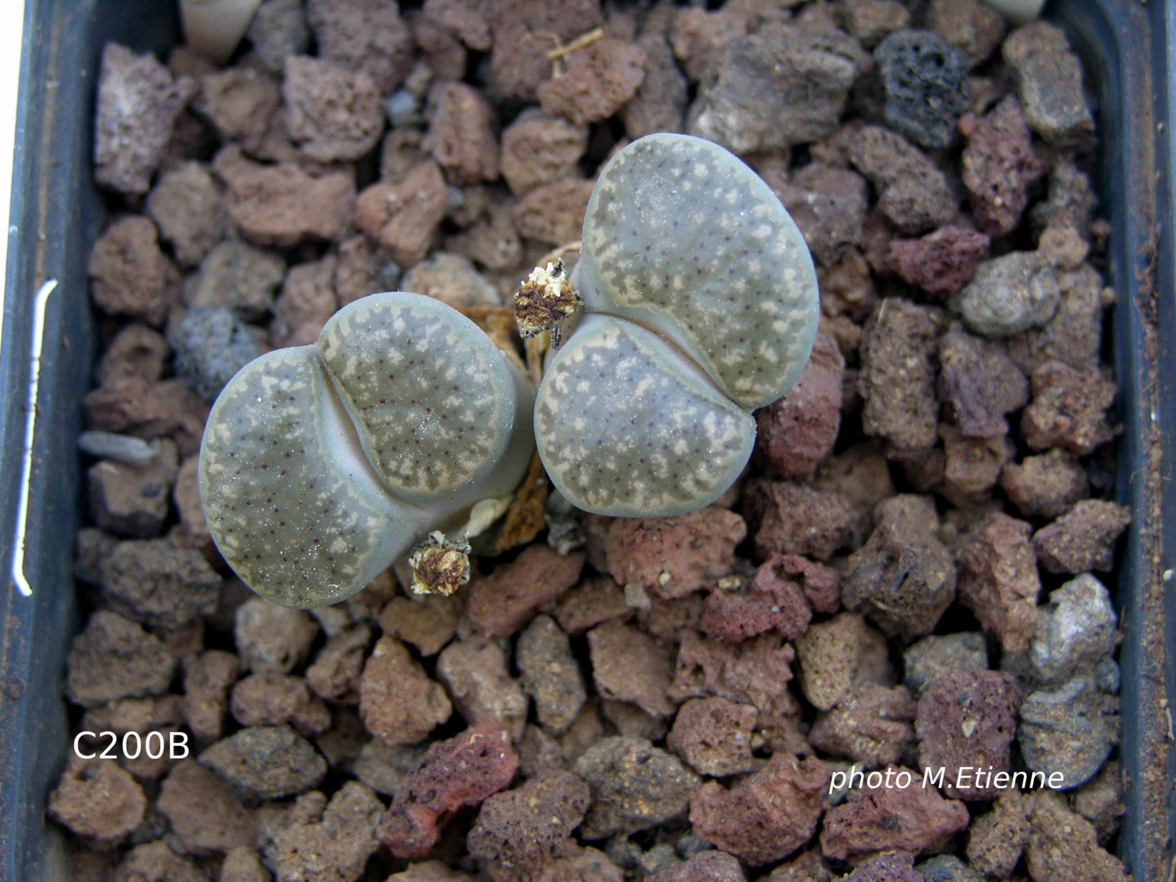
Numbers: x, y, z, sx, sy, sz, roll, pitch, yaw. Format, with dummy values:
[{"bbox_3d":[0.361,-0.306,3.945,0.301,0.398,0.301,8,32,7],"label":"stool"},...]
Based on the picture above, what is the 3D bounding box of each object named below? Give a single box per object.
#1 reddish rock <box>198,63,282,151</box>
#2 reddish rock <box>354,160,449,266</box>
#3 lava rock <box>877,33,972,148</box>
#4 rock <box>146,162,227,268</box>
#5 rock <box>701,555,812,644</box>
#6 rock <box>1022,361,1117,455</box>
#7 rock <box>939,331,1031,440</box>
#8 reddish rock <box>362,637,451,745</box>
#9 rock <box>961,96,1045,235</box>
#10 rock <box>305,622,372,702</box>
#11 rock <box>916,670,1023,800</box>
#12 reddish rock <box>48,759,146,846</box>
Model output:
[{"bbox_3d":[-0.023,-0.022,0.195,0.005,0.005,0.006,-11,75,0],"label":"reddish rock"},{"bbox_3d":[-0.013,-0.017,0.230,0.006,0.005,0.007,-28,75,-8],"label":"reddish rock"},{"bbox_3d":[0.024,-0.026,0.218,0.007,0.006,0.008,18,78,4],"label":"lava rock"},{"bbox_3d":[-0.026,-0.015,0.193,0.005,0.005,0.007,-20,75,-3],"label":"rock"},{"bbox_3d":[0.012,0.011,0.210,0.008,0.005,0.006,-6,78,-1],"label":"rock"},{"bbox_3d":[0.032,-0.002,0.201,0.006,0.005,0.006,0,73,0],"label":"rock"},{"bbox_3d":[0.028,-0.004,0.213,0.006,0.005,0.008,-14,78,-3],"label":"rock"},{"bbox_3d":[-0.014,0.019,0.219,0.005,0.005,0.007,-38,76,-10],"label":"reddish rock"},{"bbox_3d":[0.029,-0.019,0.206,0.005,0.005,0.009,4,73,1],"label":"rock"},{"bbox_3d":[-0.015,0.013,0.181,0.003,0.003,0.005,35,75,10],"label":"rock"},{"bbox_3d":[0.023,0.018,0.181,0.006,0.005,0.007,-4,75,2],"label":"rock"},{"bbox_3d":[-0.030,0.022,0.183,0.005,0.004,0.005,-36,76,-7],"label":"reddish rock"}]

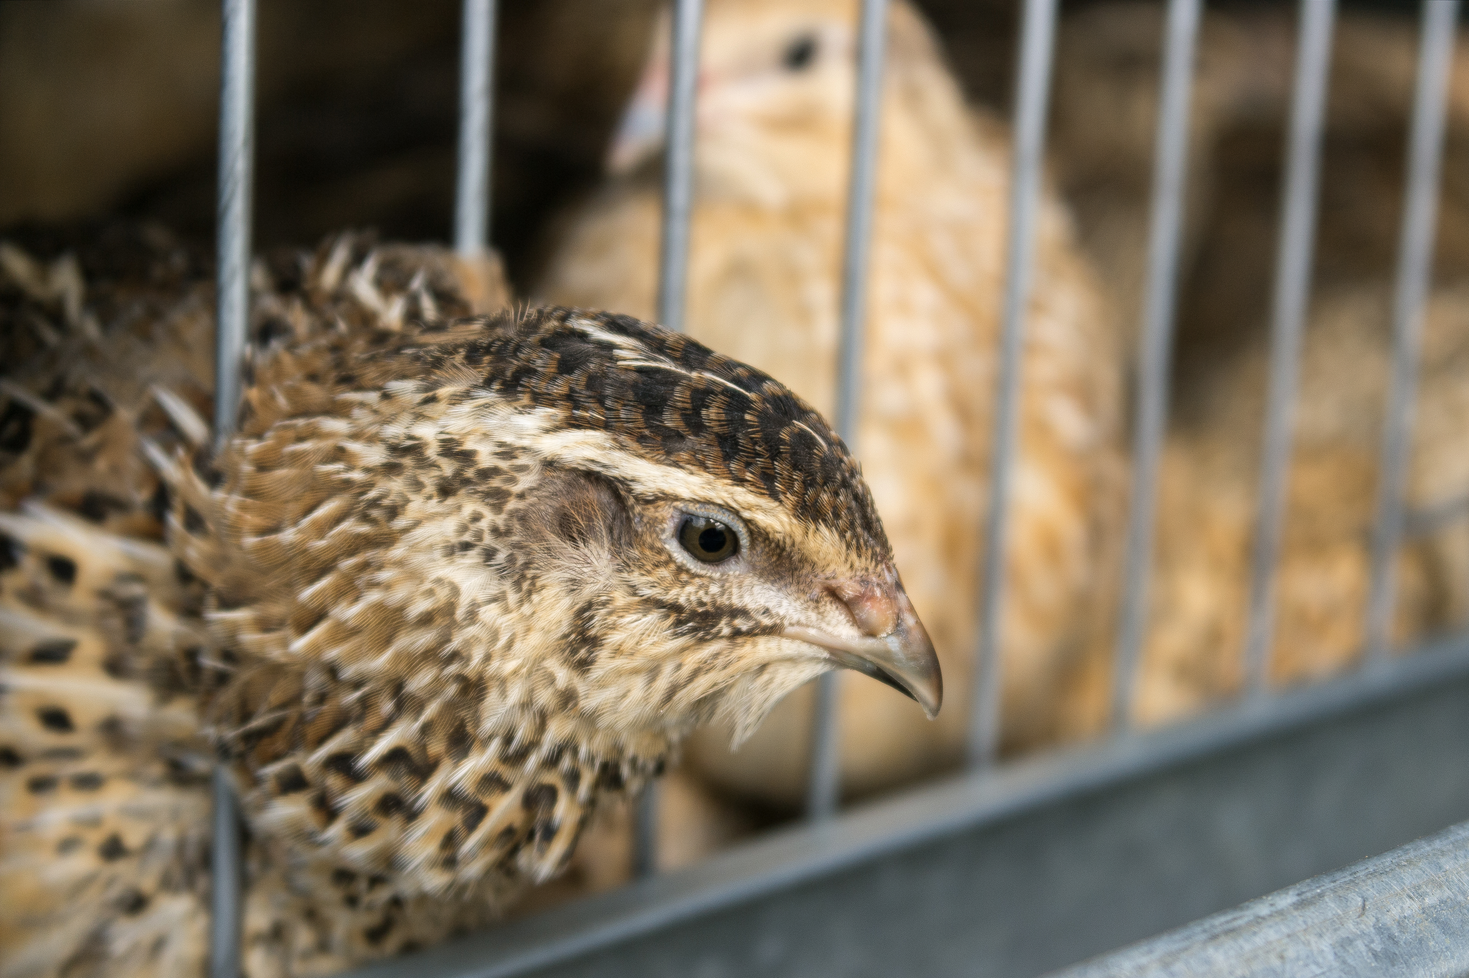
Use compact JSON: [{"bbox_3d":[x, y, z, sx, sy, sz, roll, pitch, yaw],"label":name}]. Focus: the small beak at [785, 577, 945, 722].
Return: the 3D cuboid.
[{"bbox_3d":[0.015,0.014,0.310,0.018,0.010,0.008,32,11,6],"label":"small beak"}]

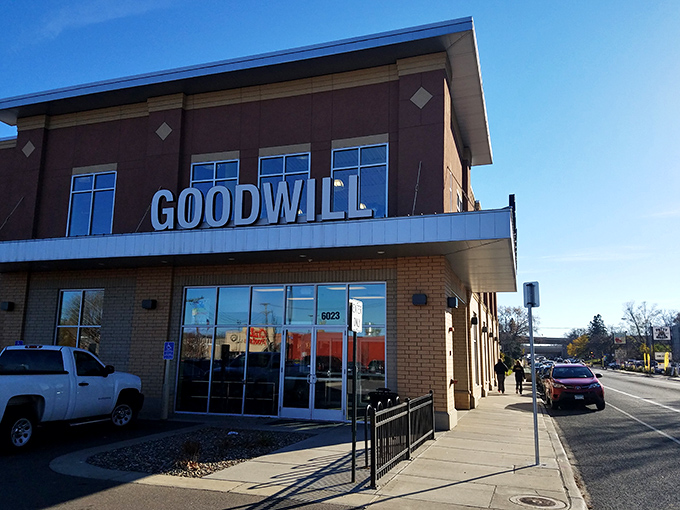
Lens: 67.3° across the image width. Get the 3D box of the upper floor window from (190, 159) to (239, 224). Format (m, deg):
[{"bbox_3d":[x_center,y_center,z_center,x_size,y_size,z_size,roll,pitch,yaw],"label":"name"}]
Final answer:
[{"bbox_3d":[-3.880,-1.789,15.615,1.670,2.200,0.120,-2,-10,18],"label":"upper floor window"}]

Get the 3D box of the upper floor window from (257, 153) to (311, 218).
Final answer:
[{"bbox_3d":[-1.656,-1.865,14.886,1.660,2.200,0.120,-2,-10,18],"label":"upper floor window"}]

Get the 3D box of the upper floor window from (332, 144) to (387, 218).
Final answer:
[{"bbox_3d":[0.547,-1.946,14.165,1.650,2.200,0.120,-2,-10,18],"label":"upper floor window"}]

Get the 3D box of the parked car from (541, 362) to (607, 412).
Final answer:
[{"bbox_3d":[9.482,5.250,20.736,1.850,1.670,4.570,-3,-11,20],"label":"parked car"}]

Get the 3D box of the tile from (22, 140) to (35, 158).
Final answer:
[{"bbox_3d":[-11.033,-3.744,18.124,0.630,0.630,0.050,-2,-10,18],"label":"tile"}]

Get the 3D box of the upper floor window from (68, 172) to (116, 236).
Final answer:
[{"bbox_3d":[-8.301,-1.661,17.068,1.850,2.200,0.120,-2,-10,18],"label":"upper floor window"}]

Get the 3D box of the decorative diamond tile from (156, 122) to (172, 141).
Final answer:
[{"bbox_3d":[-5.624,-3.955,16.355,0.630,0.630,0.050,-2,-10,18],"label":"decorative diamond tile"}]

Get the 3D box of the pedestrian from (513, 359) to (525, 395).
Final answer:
[{"bbox_3d":[8.923,6.127,25.459,0.520,1.600,0.400,-3,-11,20],"label":"pedestrian"}]

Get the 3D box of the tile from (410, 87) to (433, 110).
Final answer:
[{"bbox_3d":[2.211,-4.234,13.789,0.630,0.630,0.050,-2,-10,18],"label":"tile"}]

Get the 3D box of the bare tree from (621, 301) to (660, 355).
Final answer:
[{"bbox_3d":[52.957,13.129,90.000,5.800,10.000,5.800,-3,-11,20],"label":"bare tree"}]

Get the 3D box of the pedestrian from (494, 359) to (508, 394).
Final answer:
[{"bbox_3d":[8.073,6.074,25.530,0.580,1.680,0.400,-3,-11,20],"label":"pedestrian"}]

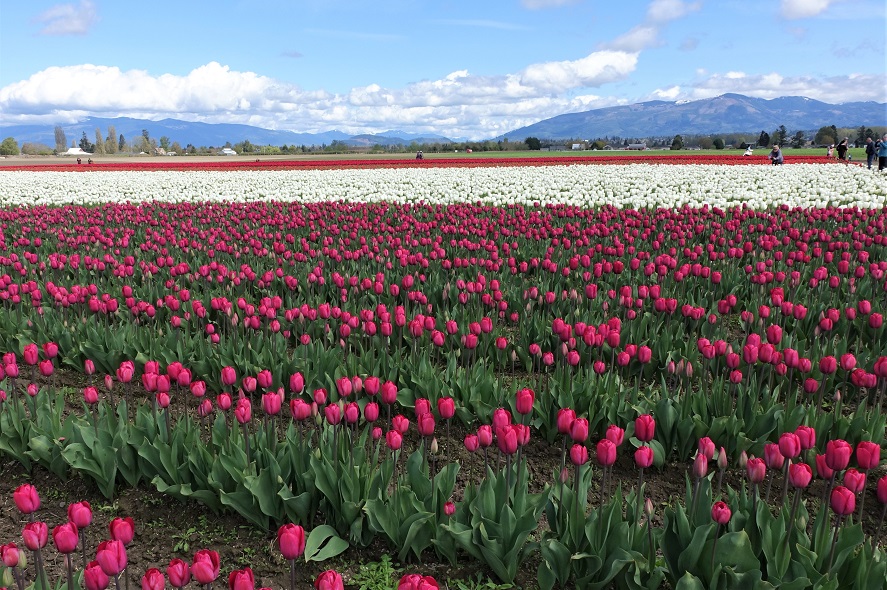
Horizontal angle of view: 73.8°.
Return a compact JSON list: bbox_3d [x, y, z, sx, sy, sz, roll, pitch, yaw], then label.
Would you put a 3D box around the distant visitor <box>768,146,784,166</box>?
[{"bbox_3d":[14.660,-5.939,26.165,0.620,1.380,0.620,10,17,36],"label":"distant visitor"}]

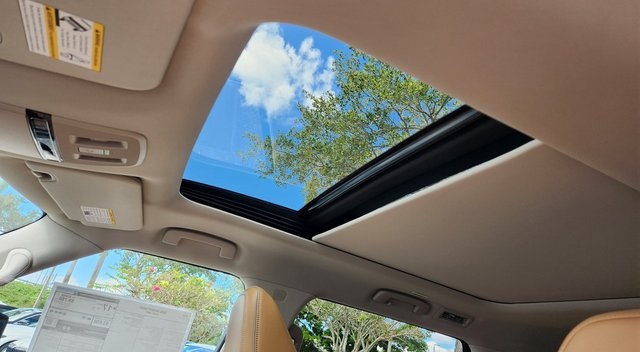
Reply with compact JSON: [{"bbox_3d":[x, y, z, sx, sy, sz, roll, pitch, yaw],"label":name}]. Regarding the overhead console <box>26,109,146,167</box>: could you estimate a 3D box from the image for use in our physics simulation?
[{"bbox_3d":[-0.343,-0.049,0.640,0.155,0.040,0.160,13,-25,-23],"label":"overhead console"}]

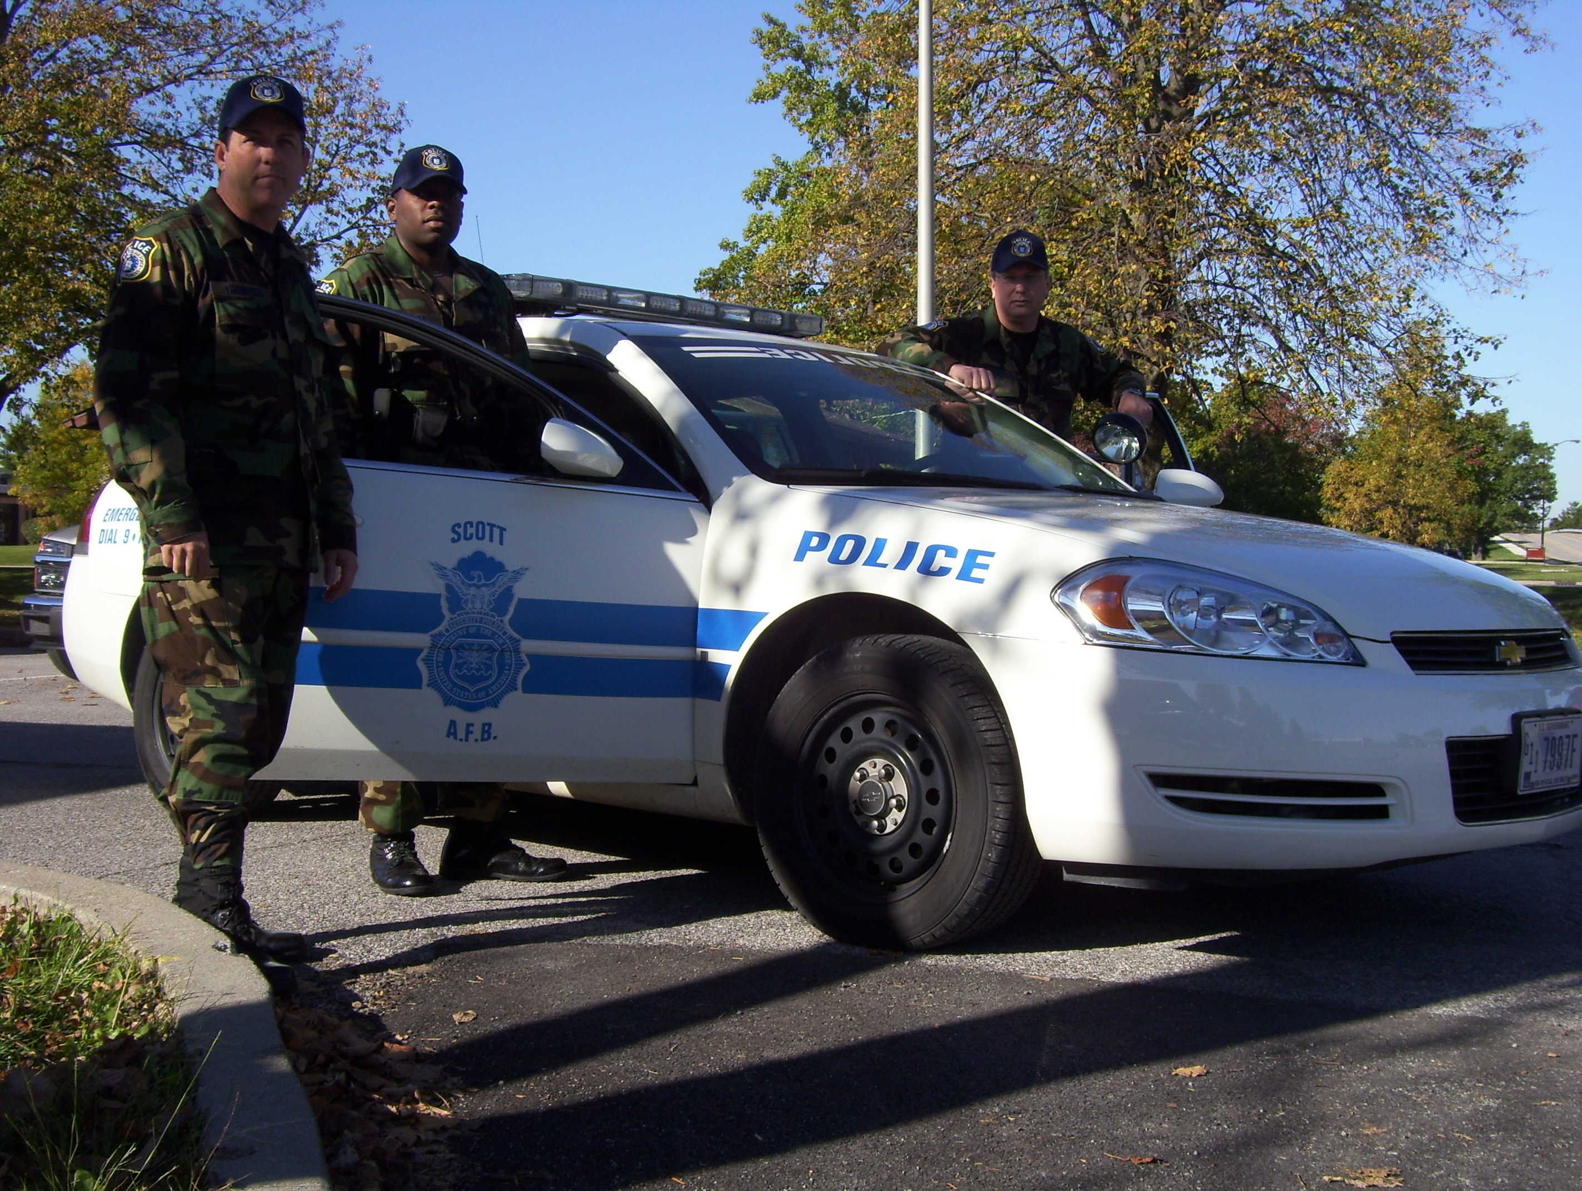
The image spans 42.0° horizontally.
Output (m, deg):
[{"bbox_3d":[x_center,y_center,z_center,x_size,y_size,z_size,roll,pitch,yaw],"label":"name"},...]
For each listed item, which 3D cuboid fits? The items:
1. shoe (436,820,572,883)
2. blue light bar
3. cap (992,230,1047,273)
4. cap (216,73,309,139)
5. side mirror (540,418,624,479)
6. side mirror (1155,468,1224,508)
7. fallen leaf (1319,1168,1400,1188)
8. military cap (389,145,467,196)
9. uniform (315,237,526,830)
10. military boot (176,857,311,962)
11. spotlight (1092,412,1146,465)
[{"bbox_3d":[-0.739,0.646,5.298,0.310,0.160,0.115,0,1,5],"label":"shoe"},{"bbox_3d":[-0.411,-0.839,6.140,0.290,0.080,1.200,2,1,44],"label":"blue light bar"},{"bbox_3d":[0.721,-1.079,6.460,0.178,0.137,0.260,0,1,4],"label":"cap"},{"bbox_3d":[-1.049,-0.973,4.090,0.178,0.137,0.260,0,1,-22],"label":"cap"},{"bbox_3d":[-0.465,-0.326,4.580,0.170,0.135,0.210,0,1,-2],"label":"side mirror"},{"bbox_3d":[1.175,-0.308,6.070,0.210,0.135,0.160,0,1,0],"label":"side mirror"},{"bbox_3d":[0.766,0.778,2.765,0.108,0.013,0.062,0,1,0],"label":"fallen leaf"},{"bbox_3d":[-0.895,-1.051,5.100,0.178,0.137,0.260,0,1,-29],"label":"military cap"},{"bbox_3d":[-0.923,-0.150,5.150,0.510,1.480,0.340,0,1,-30],"label":"uniform"},{"bbox_3d":[-1.133,0.636,4.268,0.300,0.215,0.115,1,1,26],"label":"military boot"},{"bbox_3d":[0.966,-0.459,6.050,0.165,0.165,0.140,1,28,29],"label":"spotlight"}]

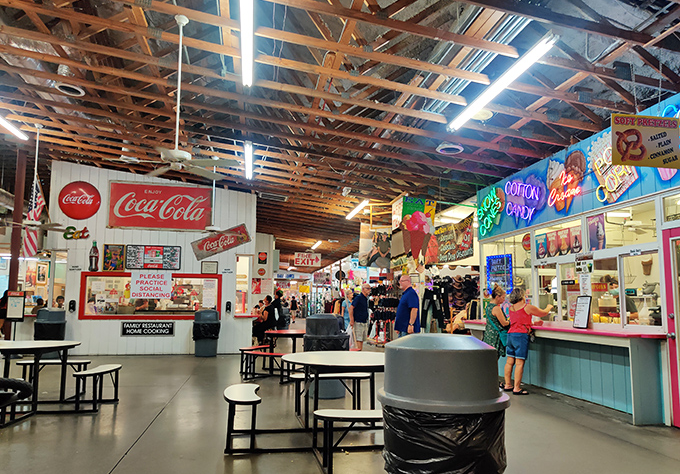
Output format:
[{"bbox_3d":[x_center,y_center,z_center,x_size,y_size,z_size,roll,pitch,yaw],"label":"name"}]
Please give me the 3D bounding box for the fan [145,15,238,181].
[{"bbox_3d":[-1.674,-1.534,5.555,1.340,1.690,1.340,2,-7,-13],"label":"fan"}]

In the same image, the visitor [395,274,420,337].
[{"bbox_3d":[1.217,1.586,9.577,0.430,1.780,0.580,2,-7,-11],"label":"visitor"}]

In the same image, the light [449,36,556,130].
[{"bbox_3d":[1.612,-1.520,5.647,0.120,0.100,2.440,2,-7,-9],"label":"light"}]

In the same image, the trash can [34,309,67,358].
[{"bbox_3d":[-6.053,2.000,11.062,0.610,1.010,0.610,2,-7,-9],"label":"trash can"}]

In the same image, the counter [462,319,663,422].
[{"bbox_3d":[2.889,1.765,7.732,0.390,0.930,4.370,2,-7,-9],"label":"counter"}]

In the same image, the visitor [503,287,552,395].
[{"bbox_3d":[2.773,1.529,7.990,0.600,1.520,0.500,6,-9,-37],"label":"visitor"}]

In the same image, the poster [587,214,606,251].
[{"bbox_3d":[3.294,-0.053,6.794,0.020,0.453,0.335,2,-7,-9],"label":"poster"}]

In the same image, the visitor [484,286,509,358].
[{"bbox_3d":[2.428,1.537,8.307,0.360,1.580,0.460,5,-8,-32],"label":"visitor"}]

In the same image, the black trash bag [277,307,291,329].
[{"bbox_3d":[-2.259,3.344,20.966,0.600,1.000,0.600,2,-7,-13],"label":"black trash bag"}]

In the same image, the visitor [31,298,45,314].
[{"bbox_3d":[-7.559,2.227,13.319,0.500,1.310,0.600,-2,-8,20],"label":"visitor"}]

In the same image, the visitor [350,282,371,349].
[{"bbox_3d":[0.465,1.928,12.083,0.400,1.710,0.520,-4,-8,30],"label":"visitor"}]

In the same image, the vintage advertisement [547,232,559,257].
[{"bbox_3d":[3.126,0.117,7.797,0.020,0.363,0.285,2,-7,-9],"label":"vintage advertisement"}]

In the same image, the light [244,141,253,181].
[{"bbox_3d":[-1.507,-1.216,8.756,0.120,0.100,2.440,2,-7,-9],"label":"light"}]

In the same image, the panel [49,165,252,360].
[{"bbox_3d":[-4.269,0.509,12.080,4.563,4.276,0.100,2,-7,-9],"label":"panel"}]

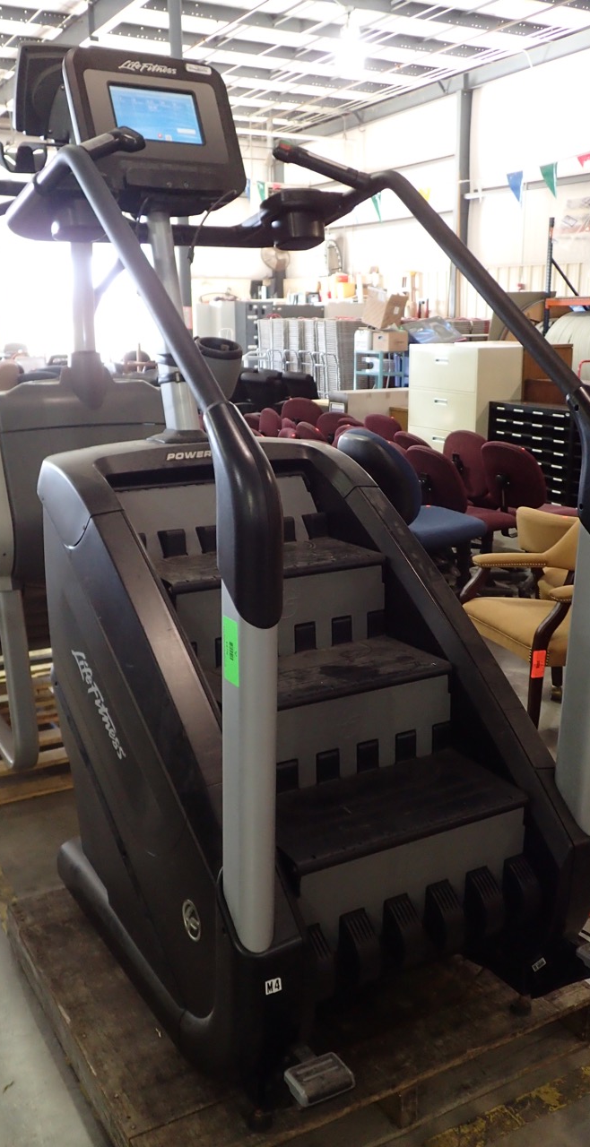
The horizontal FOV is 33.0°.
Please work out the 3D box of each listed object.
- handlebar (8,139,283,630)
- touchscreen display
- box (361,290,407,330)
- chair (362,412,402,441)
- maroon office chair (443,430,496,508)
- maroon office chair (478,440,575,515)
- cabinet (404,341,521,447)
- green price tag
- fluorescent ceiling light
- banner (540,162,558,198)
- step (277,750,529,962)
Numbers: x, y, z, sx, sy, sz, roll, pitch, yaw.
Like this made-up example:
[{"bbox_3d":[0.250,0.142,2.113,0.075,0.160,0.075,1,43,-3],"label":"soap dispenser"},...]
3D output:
[{"bbox_3d":[-0.255,-0.454,1.888,0.280,0.850,1.180,-8,17,-27],"label":"handlebar"},{"bbox_3d":[-0.350,-1.149,2.502,0.228,0.143,0.025,-8,-5,-27],"label":"touchscreen display"},{"bbox_3d":[1.042,-3.053,11.500,0.330,0.380,0.330,-6,27,-43],"label":"box"},{"bbox_3d":[0.855,-0.718,7.179,0.600,0.880,0.580,-8,17,-25],"label":"chair"},{"bbox_3d":[1.266,-0.484,6.359,0.640,0.900,0.600,-11,18,-36],"label":"maroon office chair"},{"bbox_3d":[1.438,-0.321,5.671,0.610,0.880,0.580,-7,16,-24],"label":"maroon office chair"},{"bbox_3d":[1.353,-1.155,8.047,0.480,1.340,0.765,-10,18,-33],"label":"cabinet"},{"bbox_3d":[-0.095,0.117,1.496,0.002,0.100,0.050,-8,17,-28],"label":"green price tag"},{"bbox_3d":[0.776,-7.440,14.000,0.450,0.800,0.450,0,15,0],"label":"fluorescent ceiling light"},{"bbox_3d":[3.317,-5.139,13.000,0.030,0.450,0.280,-10,18,-32],"label":"banner"},{"bbox_3d":[0.184,0.578,2.043,0.543,0.235,0.280,-8,17,-28],"label":"step"}]

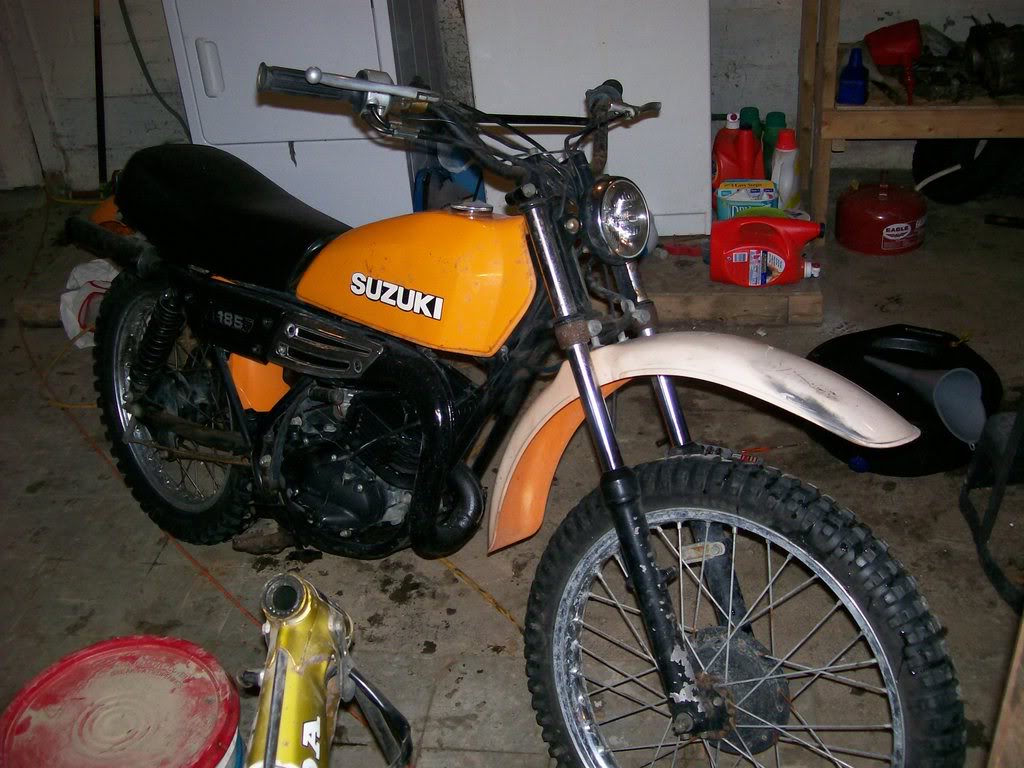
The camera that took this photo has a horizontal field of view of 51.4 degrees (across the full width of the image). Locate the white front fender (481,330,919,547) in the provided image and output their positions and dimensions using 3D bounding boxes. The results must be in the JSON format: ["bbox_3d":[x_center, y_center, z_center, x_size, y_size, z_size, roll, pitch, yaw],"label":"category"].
[{"bbox_3d":[0.246,0.138,1.534,0.590,0.430,0.140,21,19,33],"label":"white front fender"}]

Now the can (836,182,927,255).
[{"bbox_3d":[1.239,-0.552,3.570,0.295,0.205,0.295,-4,27,2],"label":"can"}]

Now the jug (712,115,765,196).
[{"bbox_3d":[0.808,-0.802,3.800,0.135,0.325,0.190,-10,28,-9],"label":"jug"}]

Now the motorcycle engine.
[{"bbox_3d":[-0.264,0.144,1.941,0.330,0.300,0.250,22,22,36],"label":"motorcycle engine"}]

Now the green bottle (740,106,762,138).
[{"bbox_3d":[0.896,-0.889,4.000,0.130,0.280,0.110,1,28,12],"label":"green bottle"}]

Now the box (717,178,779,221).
[{"bbox_3d":[0.776,-0.572,3.510,0.190,0.200,0.075,1,28,12],"label":"box"}]

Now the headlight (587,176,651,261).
[{"bbox_3d":[0.137,-0.234,1.561,0.090,0.125,0.125,3,9,37],"label":"headlight"}]

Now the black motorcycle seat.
[{"bbox_3d":[-0.550,-0.329,2.129,0.640,0.190,0.245,22,22,36],"label":"black motorcycle seat"}]

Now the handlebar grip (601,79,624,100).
[{"bbox_3d":[0.178,-0.544,1.960,0.036,0.036,0.120,6,14,22],"label":"handlebar grip"}]

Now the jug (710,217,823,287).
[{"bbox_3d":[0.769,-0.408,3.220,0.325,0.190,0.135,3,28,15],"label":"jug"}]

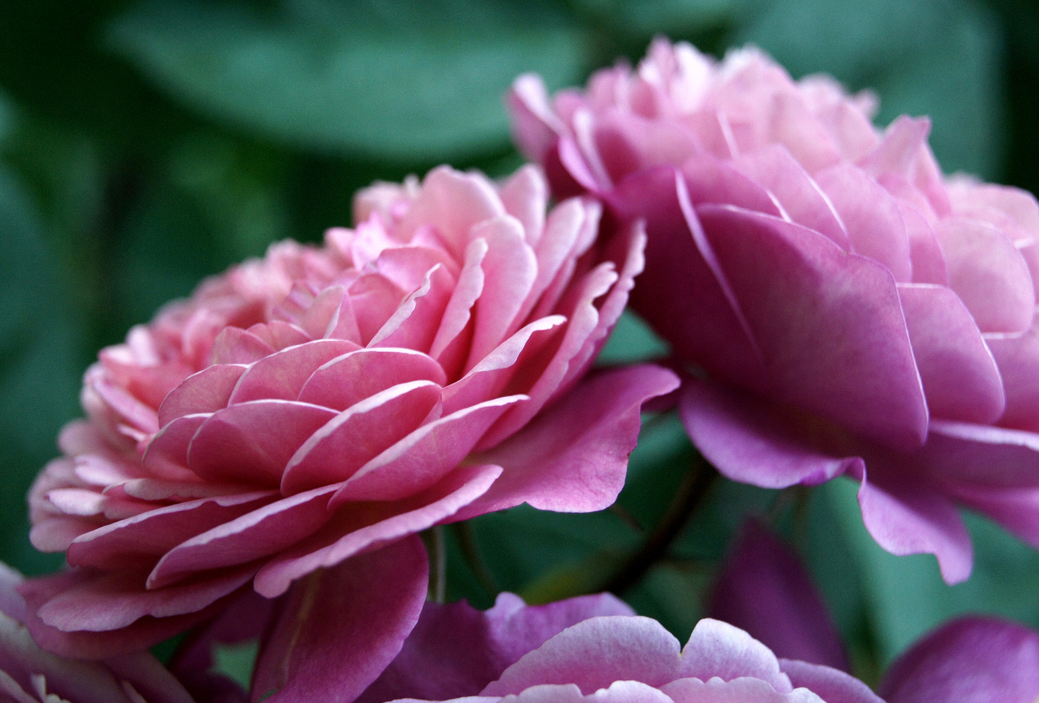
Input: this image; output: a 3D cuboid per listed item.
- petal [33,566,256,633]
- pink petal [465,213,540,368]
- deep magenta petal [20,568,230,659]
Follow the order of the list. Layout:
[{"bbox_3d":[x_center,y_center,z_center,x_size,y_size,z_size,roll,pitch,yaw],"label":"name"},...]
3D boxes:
[{"bbox_3d":[-0.054,0.036,0.348,0.030,0.007,0.024,-1,14,32],"label":"petal"},{"bbox_3d":[-0.003,-0.008,0.362,0.016,0.025,0.008,15,-4,40],"label":"pink petal"},{"bbox_3d":[-0.058,0.039,0.355,0.030,0.008,0.025,2,21,31],"label":"deep magenta petal"}]

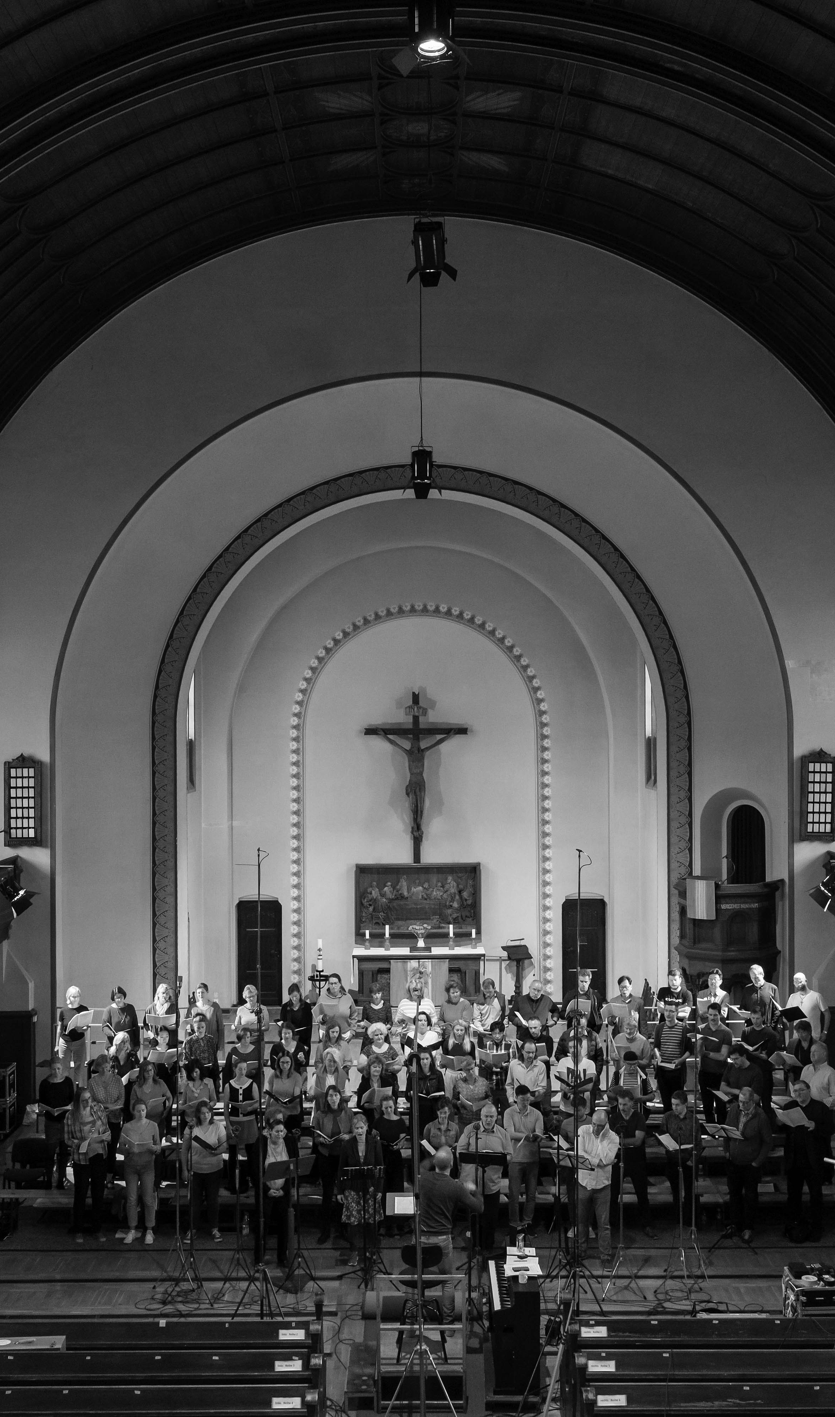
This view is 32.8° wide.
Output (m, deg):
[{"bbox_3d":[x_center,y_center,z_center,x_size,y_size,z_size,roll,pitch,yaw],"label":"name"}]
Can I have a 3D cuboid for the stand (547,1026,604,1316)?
[{"bbox_3d":[1.654,4.763,14.689,0.700,2.950,0.700,0,-1,0],"label":"stand"}]

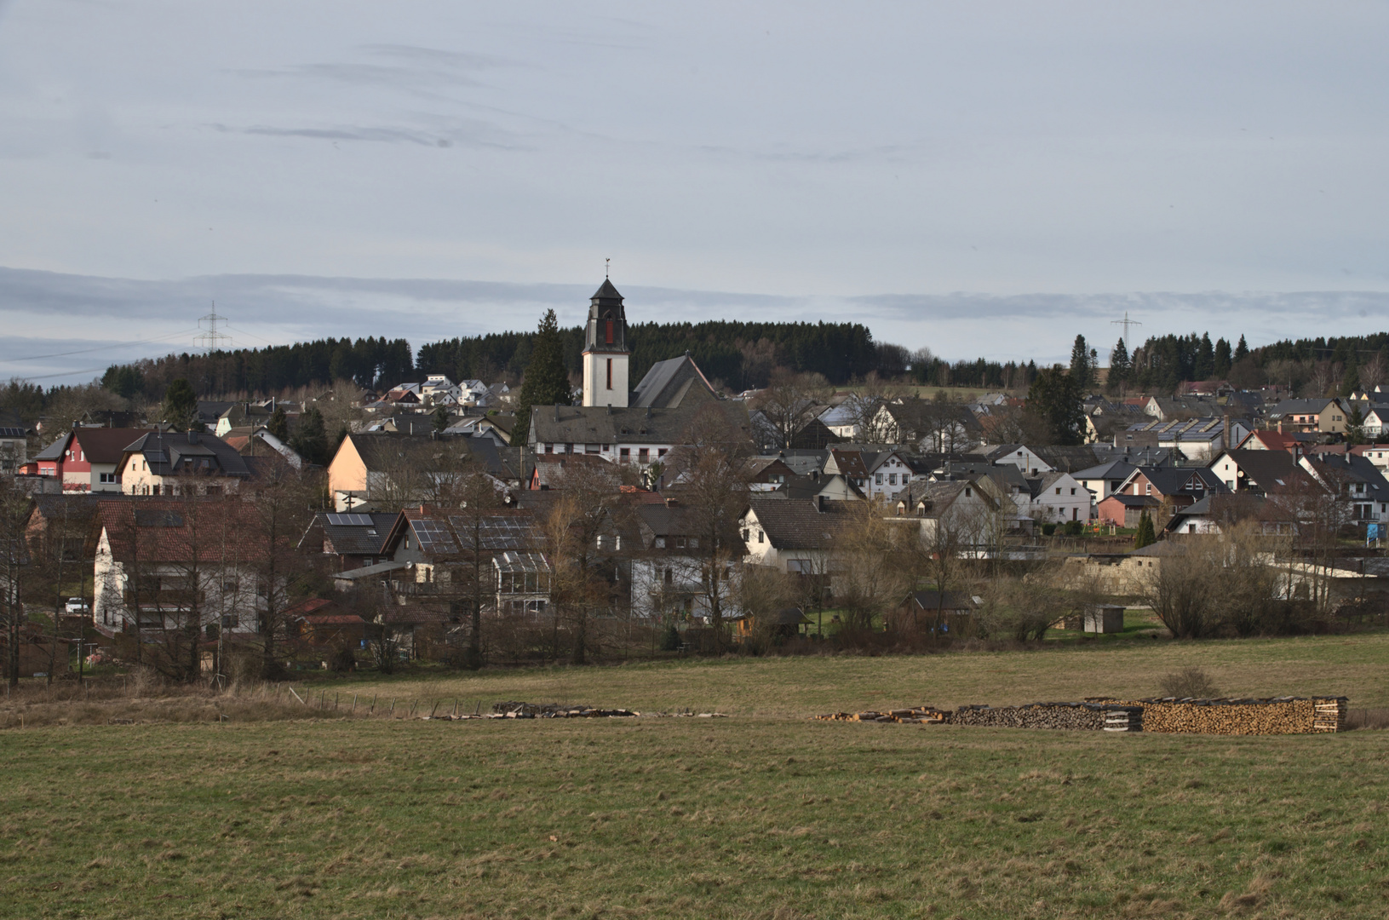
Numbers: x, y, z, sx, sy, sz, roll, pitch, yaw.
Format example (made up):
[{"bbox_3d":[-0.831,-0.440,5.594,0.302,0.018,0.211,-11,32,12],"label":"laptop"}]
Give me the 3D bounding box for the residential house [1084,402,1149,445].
[{"bbox_3d":[80.290,-6.640,490.000,11.000,8.550,9.500,0,0,-25],"label":"residential house"}]

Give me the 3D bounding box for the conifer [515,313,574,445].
[{"bbox_3d":[-22.870,-11.340,395.000,9.400,23.080,9.400,0,0,0],"label":"conifer"}]

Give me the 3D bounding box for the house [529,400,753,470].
[{"bbox_3d":[-7.450,-2.230,365.000,31.000,11.660,12.000,0,0,-9],"label":"house"}]

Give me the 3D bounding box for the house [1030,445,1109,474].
[{"bbox_3d":[58.480,1.960,405.000,11.000,8.510,9.000,0,0,-17],"label":"house"}]

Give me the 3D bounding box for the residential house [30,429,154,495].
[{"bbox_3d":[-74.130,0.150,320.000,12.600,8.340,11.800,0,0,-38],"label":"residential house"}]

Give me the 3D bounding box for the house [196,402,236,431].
[{"bbox_3d":[-101.460,-8.500,550.000,10.000,7.980,9.000,0,0,0],"label":"house"}]

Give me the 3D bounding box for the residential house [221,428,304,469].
[{"bbox_3d":[-61.380,-1.070,358.000,11.300,7.070,10.500,0,0,-39],"label":"residential house"}]

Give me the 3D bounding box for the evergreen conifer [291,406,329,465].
[{"bbox_3d":[-57.480,-2.910,385.000,5.600,9.870,5.400,0,0,0],"label":"evergreen conifer"}]

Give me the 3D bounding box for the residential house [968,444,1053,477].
[{"bbox_3d":[52.060,1.820,428.000,10.800,8.640,12.000,0,0,-23],"label":"residential house"}]

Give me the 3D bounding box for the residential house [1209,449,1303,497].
[{"bbox_3d":[82.840,3.260,374.000,13.500,9.360,13.000,0,0,-40],"label":"residential house"}]

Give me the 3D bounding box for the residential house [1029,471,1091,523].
[{"bbox_3d":[51.290,5.680,378.000,9.300,7.870,10.500,0,0,-24],"label":"residential house"}]

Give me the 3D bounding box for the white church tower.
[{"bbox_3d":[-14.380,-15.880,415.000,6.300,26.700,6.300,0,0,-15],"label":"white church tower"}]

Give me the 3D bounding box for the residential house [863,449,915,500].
[{"bbox_3d":[28.170,3.160,386.000,7.800,9.090,9.000,0,0,-20],"label":"residential house"}]

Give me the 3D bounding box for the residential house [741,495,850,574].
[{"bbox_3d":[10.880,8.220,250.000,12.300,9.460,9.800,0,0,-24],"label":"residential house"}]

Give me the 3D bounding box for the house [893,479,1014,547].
[{"bbox_3d":[30.550,7.060,314.000,10.000,9.510,10.500,0,0,-34],"label":"house"}]

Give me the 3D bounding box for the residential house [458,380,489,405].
[{"bbox_3d":[-82.840,-25.180,970.000,8.500,9.580,9.500,0,0,-43],"label":"residential house"}]

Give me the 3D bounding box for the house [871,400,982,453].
[{"bbox_3d":[40.530,-5.150,445.000,15.500,9.730,11.000,0,0,-20],"label":"house"}]

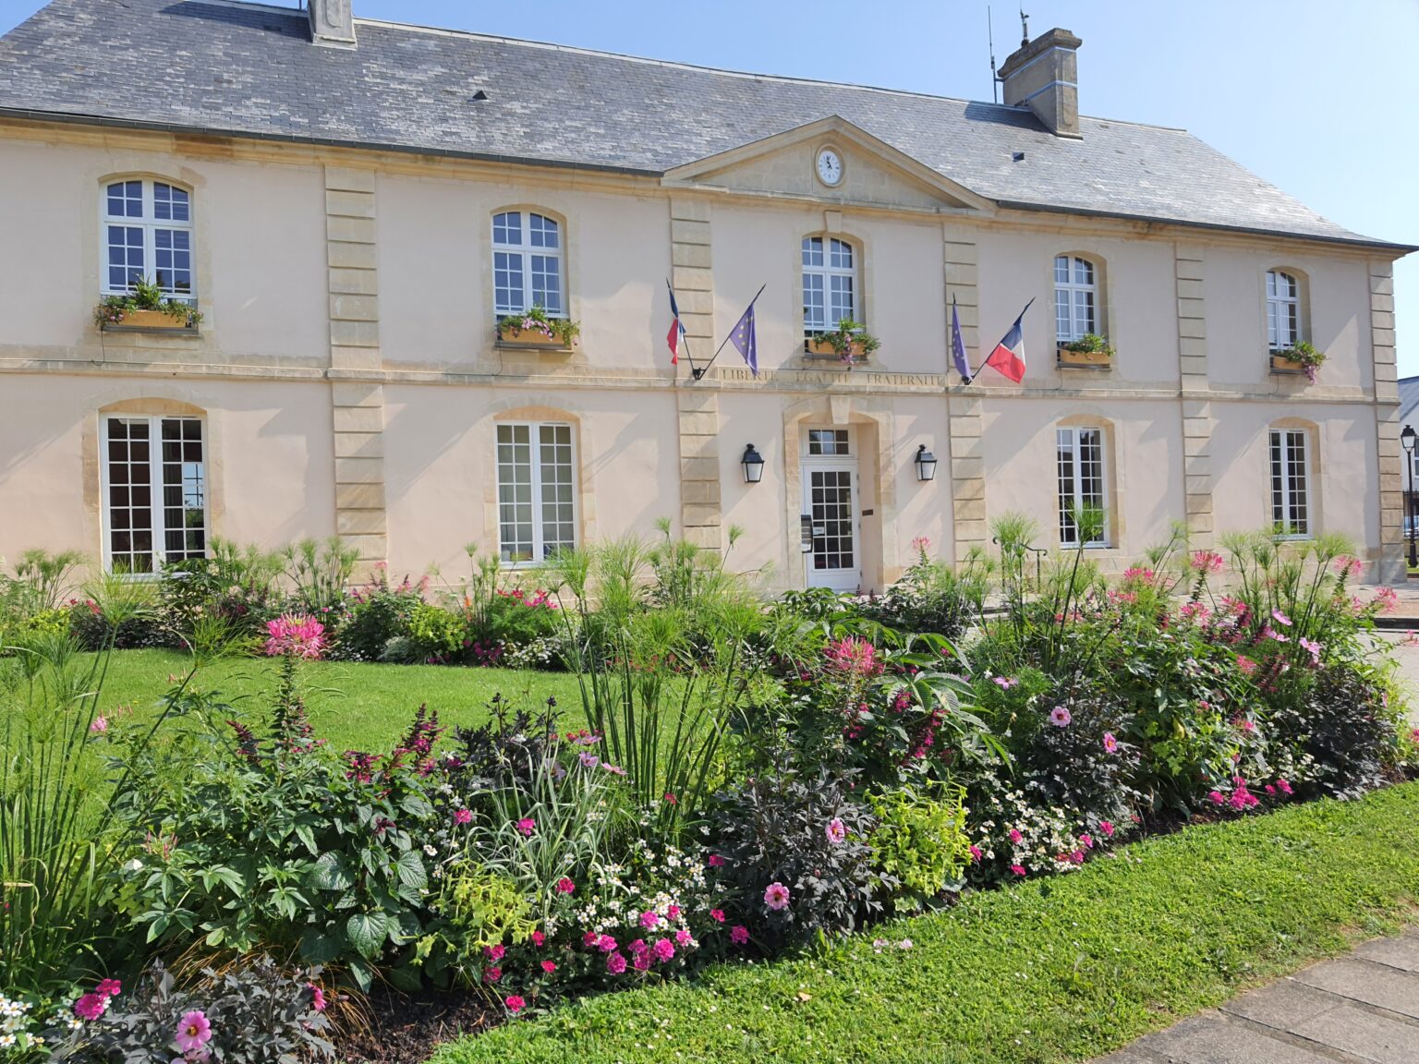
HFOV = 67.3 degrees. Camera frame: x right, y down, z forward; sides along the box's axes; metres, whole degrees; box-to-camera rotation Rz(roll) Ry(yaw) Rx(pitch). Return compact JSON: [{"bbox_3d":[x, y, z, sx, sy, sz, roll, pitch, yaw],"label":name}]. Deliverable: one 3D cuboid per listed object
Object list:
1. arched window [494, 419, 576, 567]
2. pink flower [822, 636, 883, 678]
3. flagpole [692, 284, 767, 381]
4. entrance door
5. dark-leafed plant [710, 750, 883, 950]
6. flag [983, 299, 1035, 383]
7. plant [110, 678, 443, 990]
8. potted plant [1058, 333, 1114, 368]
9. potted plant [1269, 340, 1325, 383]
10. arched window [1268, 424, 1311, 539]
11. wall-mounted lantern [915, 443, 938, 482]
[{"bbox_3d":[-2.626,-0.606,16.184,1.240,2.180,0.150,-1,-1,-19],"label":"arched window"},{"bbox_3d":[0.599,0.521,4.450,0.235,0.155,0.220,-2,0,7],"label":"pink flower"},{"bbox_3d":[0.328,-3.038,16.376,1.270,1.330,0.300,-2,-1,32],"label":"flagpole"},{"bbox_3d":[2.079,-0.378,18.174,1.100,2.770,0.150,-1,-1,-19],"label":"entrance door"},{"bbox_3d":[0.352,1.239,4.200,0.660,0.660,0.580,-2,0,4],"label":"dark-leafed plant"},{"bbox_3d":[4.939,-3.147,17.588,0.780,1.341,0.250,-2,-1,27],"label":"flag"},{"bbox_3d":[-1.523,1.063,3.750,1.100,1.050,0.850,-1,-1,-22],"label":"plant"},{"bbox_3d":[6.807,-3.288,19.276,0.980,0.560,0.380,-1,-1,-19],"label":"potted plant"},{"bbox_3d":[11.528,-3.353,20.930,1.000,0.780,0.420,-1,-1,-19],"label":"potted plant"},{"bbox_3d":[11.485,-0.978,21.133,1.220,2.200,0.150,-1,-1,-19],"label":"arched window"},{"bbox_3d":[3.580,-1.144,17.660,0.310,0.597,0.280,-2,-1,-22],"label":"wall-mounted lantern"}]

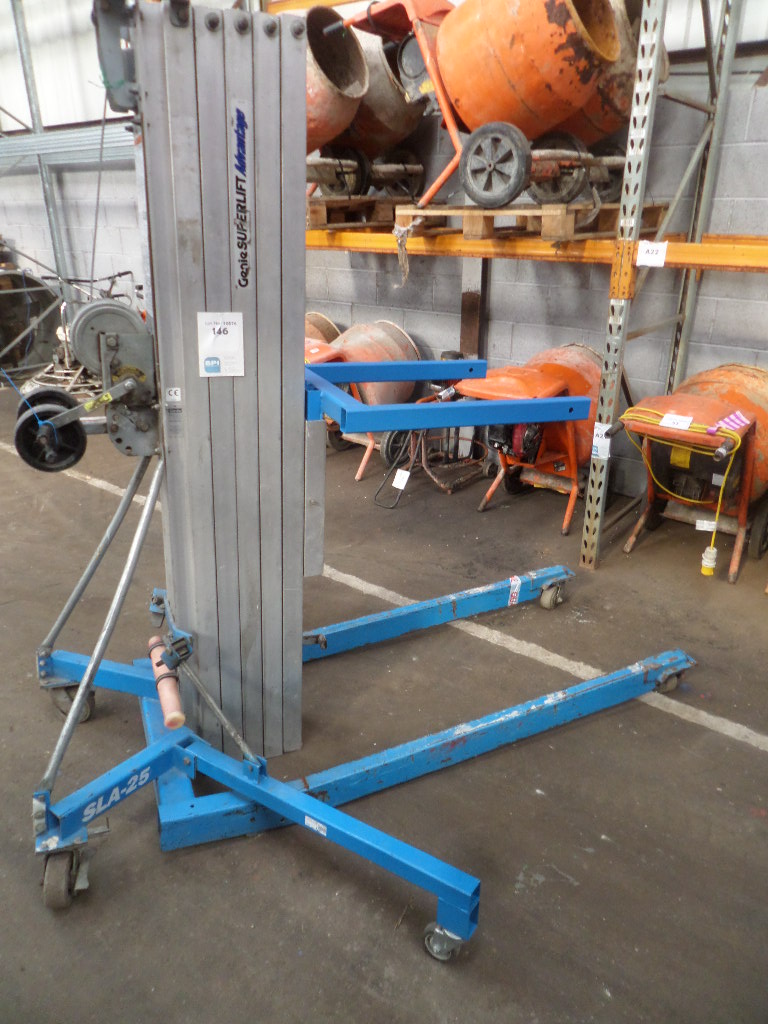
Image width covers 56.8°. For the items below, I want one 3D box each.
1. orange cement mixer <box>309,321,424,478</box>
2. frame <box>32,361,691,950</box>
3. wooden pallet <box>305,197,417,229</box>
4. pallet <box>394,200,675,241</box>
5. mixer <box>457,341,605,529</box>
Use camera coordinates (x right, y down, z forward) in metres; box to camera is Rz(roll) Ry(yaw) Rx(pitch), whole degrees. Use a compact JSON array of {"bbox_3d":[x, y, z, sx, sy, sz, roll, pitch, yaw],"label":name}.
[{"bbox_3d":[-0.190,-0.712,4.468,0.950,0.870,0.620,-21,31,-39],"label":"orange cement mixer"},{"bbox_3d":[0.035,0.177,2.080,2.130,1.150,1.550,-11,26,-23],"label":"frame"},{"bbox_3d":[-0.516,-1.818,4.333,1.150,0.150,1.000,17,29,34],"label":"wooden pallet"},{"bbox_3d":[0.727,-1.427,3.439,0.820,0.140,1.130,17,29,34],"label":"pallet"},{"bbox_3d":[0.853,-0.407,3.750,0.620,0.870,0.950,17,29,35],"label":"mixer"}]

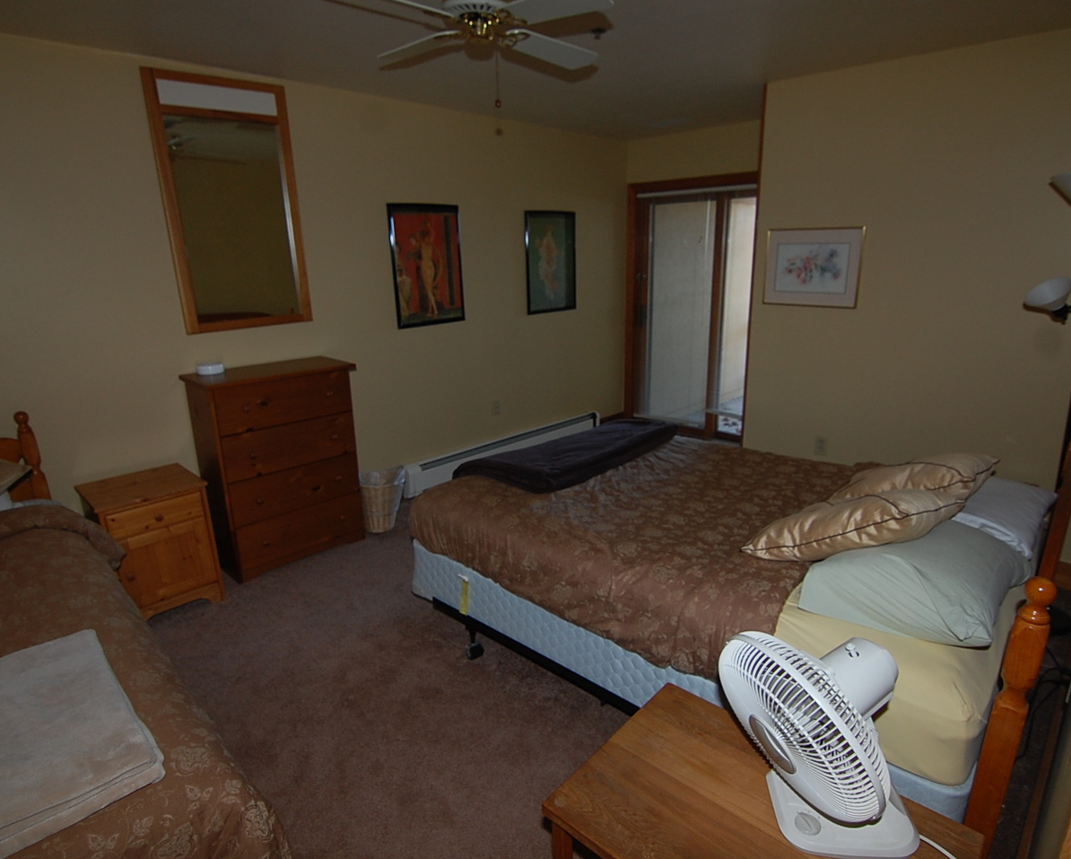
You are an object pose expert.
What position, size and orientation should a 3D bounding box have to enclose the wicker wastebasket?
[{"bbox_3d":[-0.922,0.429,3.466,0.290,0.320,0.290,-2,17,1],"label":"wicker wastebasket"}]

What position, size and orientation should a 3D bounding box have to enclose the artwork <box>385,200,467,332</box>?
[{"bbox_3d":[-0.690,-1.047,3.688,0.025,0.736,0.534,14,24,43],"label":"artwork"}]

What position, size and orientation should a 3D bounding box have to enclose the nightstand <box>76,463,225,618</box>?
[{"bbox_3d":[-1.774,0.547,2.667,0.385,0.610,0.410,15,23,41],"label":"nightstand"}]

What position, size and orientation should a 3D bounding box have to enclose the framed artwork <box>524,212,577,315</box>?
[{"bbox_3d":[0.126,-1.298,4.474,0.025,0.748,0.565,14,24,43],"label":"framed artwork"}]

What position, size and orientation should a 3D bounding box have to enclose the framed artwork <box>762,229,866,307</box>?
[{"bbox_3d":[1.562,-0.912,3.237,0.499,0.426,0.025,12,22,38],"label":"framed artwork"}]

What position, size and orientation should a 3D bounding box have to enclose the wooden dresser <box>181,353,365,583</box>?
[{"bbox_3d":[-1.361,0.185,3.090,0.370,1.020,0.735,15,23,40],"label":"wooden dresser"}]

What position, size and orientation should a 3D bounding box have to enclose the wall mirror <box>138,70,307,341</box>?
[{"bbox_3d":[-1.482,-1.088,2.840,0.035,1.153,0.625,14,24,43],"label":"wall mirror"}]

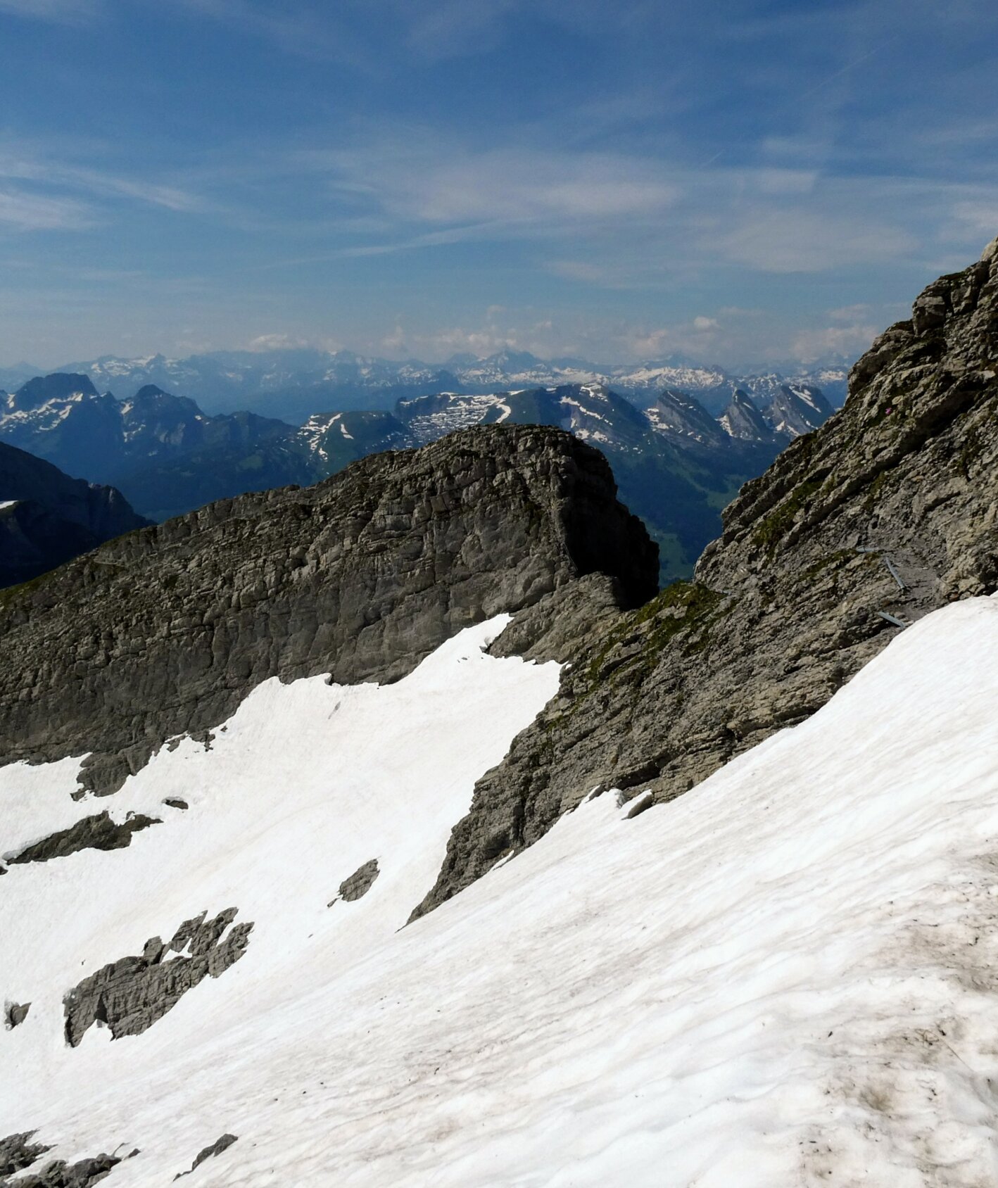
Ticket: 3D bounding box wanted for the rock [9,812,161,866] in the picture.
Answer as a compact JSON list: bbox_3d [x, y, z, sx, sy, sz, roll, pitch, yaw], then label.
[{"bbox_3d":[-27.340,16.104,72.000,9.200,2.600,3.600,-6,13,-27],"label":"rock"}]

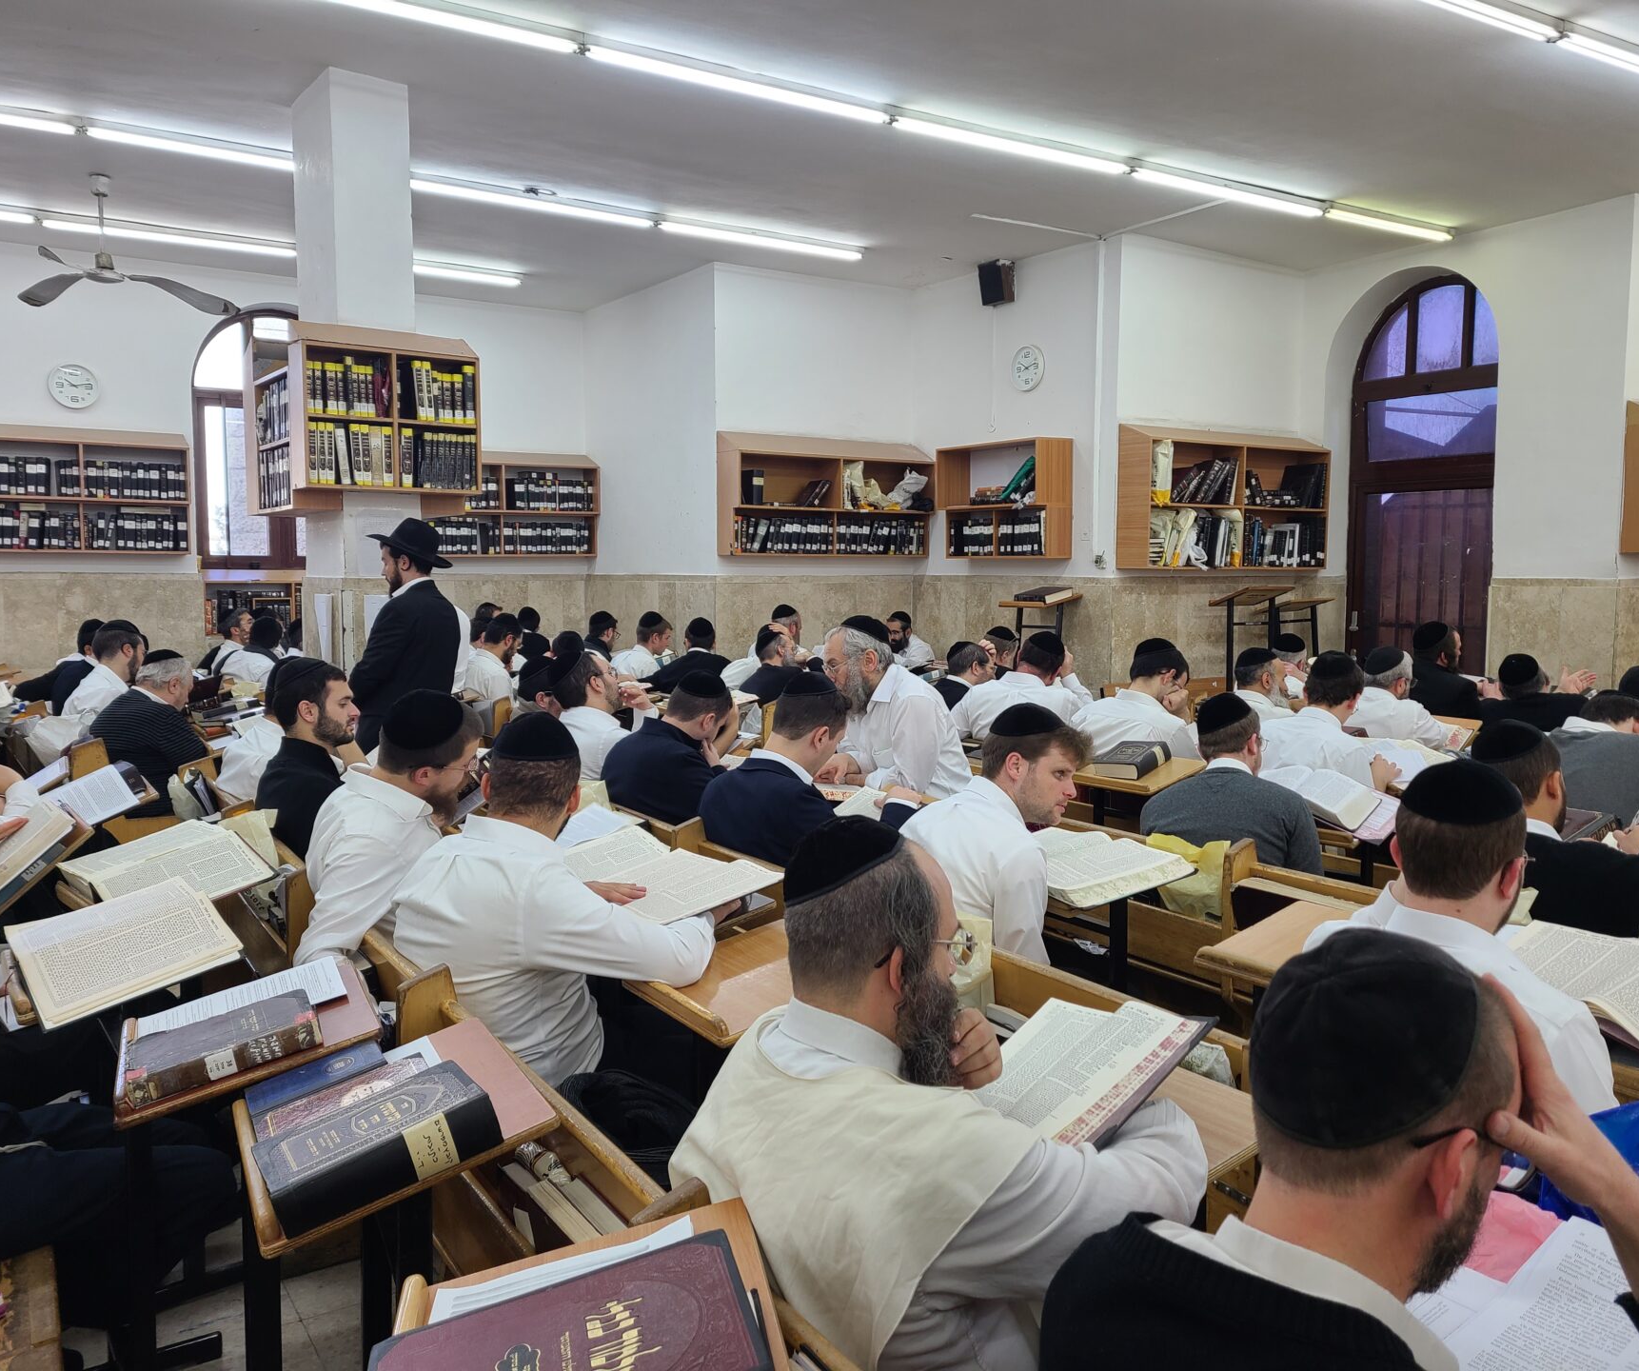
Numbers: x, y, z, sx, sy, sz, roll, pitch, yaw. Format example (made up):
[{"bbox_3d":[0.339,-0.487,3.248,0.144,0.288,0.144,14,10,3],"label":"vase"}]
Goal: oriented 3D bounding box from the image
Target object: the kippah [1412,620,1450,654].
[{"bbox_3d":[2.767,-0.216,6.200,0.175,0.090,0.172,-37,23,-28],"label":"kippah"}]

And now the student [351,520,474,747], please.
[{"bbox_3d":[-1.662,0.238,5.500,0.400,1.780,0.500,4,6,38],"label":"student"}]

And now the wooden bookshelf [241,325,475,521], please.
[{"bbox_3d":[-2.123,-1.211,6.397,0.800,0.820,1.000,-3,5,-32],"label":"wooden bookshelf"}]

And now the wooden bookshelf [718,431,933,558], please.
[{"bbox_3d":[0.062,-1.364,9.953,1.635,0.867,0.315,-3,5,-33],"label":"wooden bookshelf"}]

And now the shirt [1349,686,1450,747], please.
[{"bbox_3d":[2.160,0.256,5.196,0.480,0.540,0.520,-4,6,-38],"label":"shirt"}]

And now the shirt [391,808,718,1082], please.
[{"bbox_3d":[-0.481,0.438,2.513,0.460,0.430,0.520,-3,5,-32],"label":"shirt"}]

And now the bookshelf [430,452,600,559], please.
[{"bbox_3d":[-2.480,-1.410,10.628,1.580,0.830,0.290,-3,5,-32],"label":"bookshelf"}]

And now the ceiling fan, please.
[{"bbox_3d":[-3.885,-2.443,7.433,1.200,0.610,1.270,2,4,25],"label":"ceiling fan"}]

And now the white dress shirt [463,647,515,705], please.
[{"bbox_3d":[-1.806,0.004,7.500,0.320,0.460,0.450,-3,5,-32],"label":"white dress shirt"}]

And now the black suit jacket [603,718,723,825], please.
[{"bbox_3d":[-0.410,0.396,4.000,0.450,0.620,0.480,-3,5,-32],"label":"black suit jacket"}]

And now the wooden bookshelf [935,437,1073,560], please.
[{"bbox_3d":[1.240,-1.240,9.316,0.330,0.770,1.050,-3,5,-32],"label":"wooden bookshelf"}]

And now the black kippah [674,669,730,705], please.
[{"bbox_3d":[-0.345,0.004,4.050,0.170,0.095,0.165,0,5,0],"label":"black kippah"}]

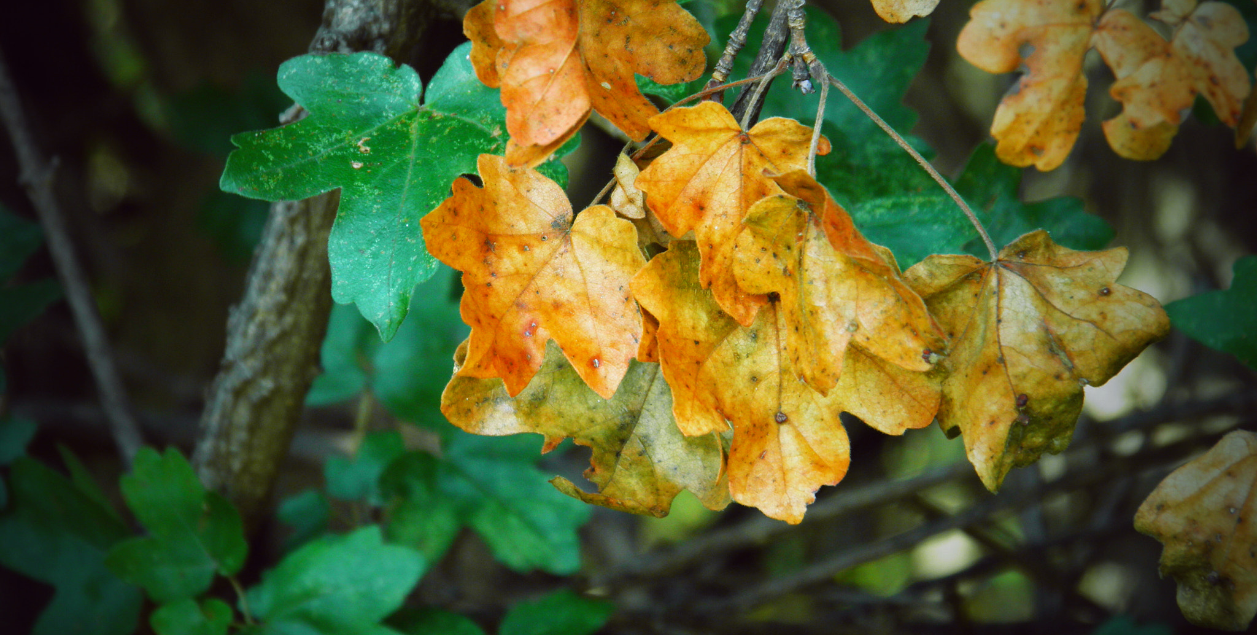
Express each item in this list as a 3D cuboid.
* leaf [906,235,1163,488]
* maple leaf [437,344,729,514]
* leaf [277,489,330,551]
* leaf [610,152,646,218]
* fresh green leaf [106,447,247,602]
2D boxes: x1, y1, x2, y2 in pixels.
[{"bbox_3d":[0.105,0.011,1.900,0.067,0.064,0.022,0,-11,-3],"label":"leaf"},{"bbox_3d":[-0.009,0.020,1.665,0.065,0.048,0.018,0,-9,-3],"label":"maple leaf"},{"bbox_3d":[-0.081,0.051,1.850,0.013,0.017,0.008,0,-18,0],"label":"leaf"},{"bbox_3d":[0.000,-0.034,1.910,0.009,0.017,0.007,0,-6,0],"label":"leaf"},{"bbox_3d":[-0.122,0.056,2.000,0.037,0.039,0.016,0,-17,-6],"label":"fresh green leaf"}]

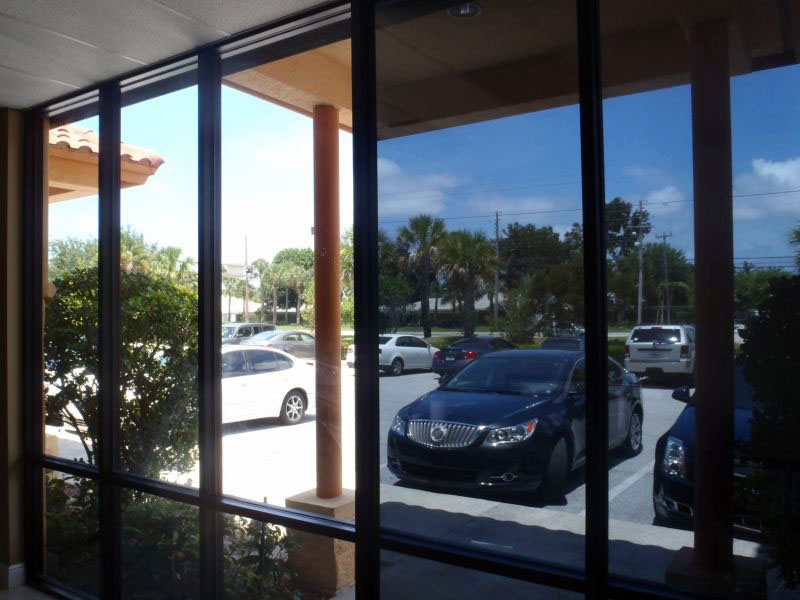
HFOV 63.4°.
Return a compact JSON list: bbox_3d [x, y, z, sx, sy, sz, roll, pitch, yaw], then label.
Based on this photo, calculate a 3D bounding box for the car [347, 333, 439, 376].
[{"bbox_3d":[0.040,2.035,24.550,1.810,1.450,4.720,-2,-2,37],"label":"car"}]

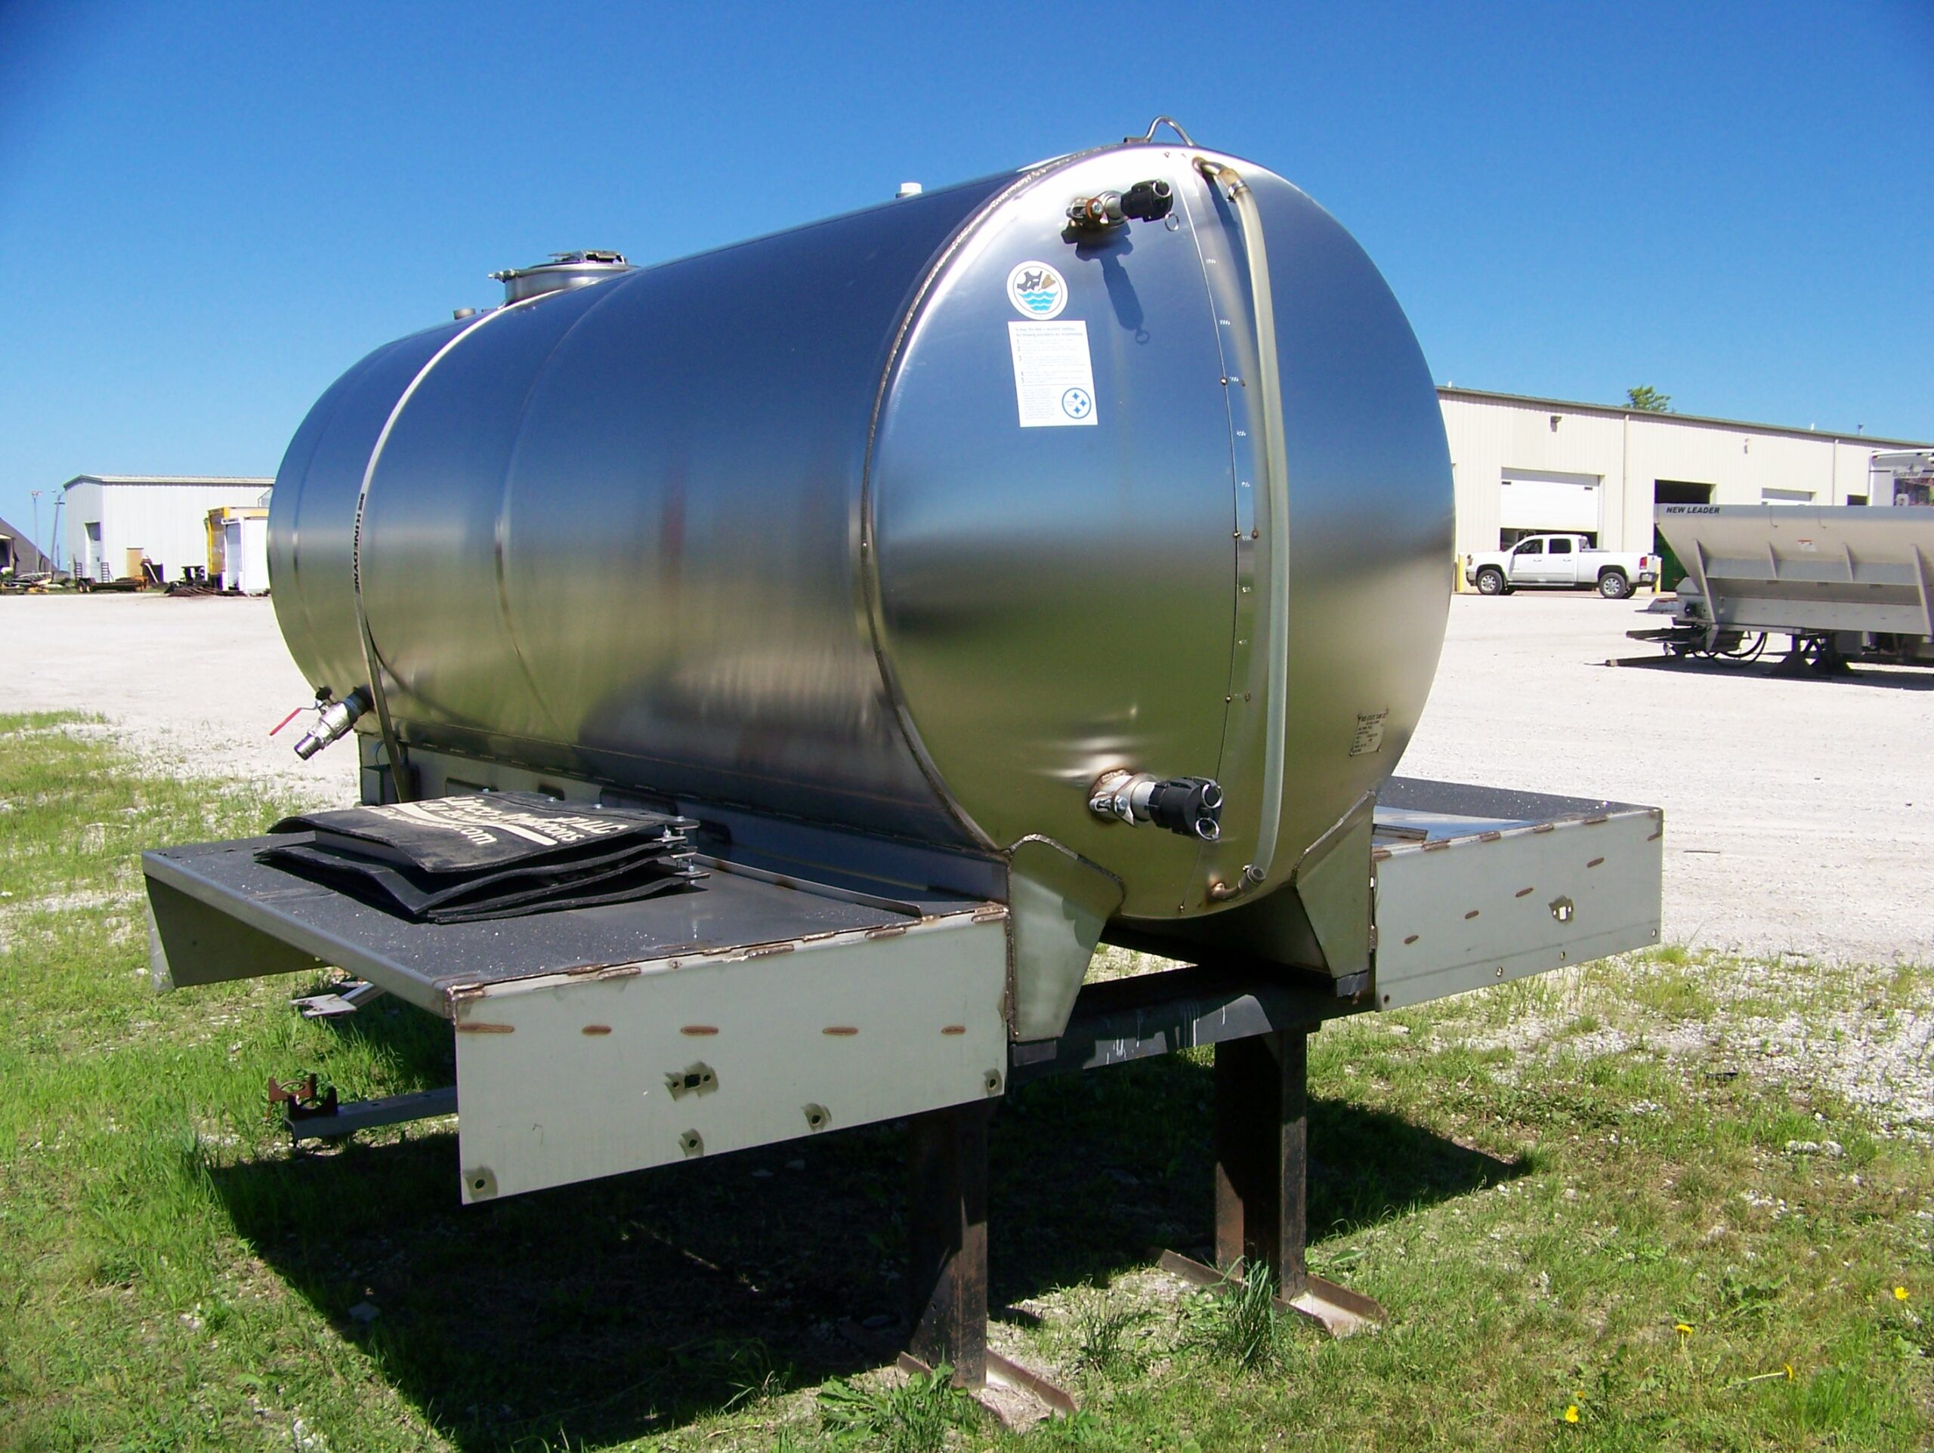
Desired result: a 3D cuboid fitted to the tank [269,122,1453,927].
[{"bbox_3d":[-0.481,-0.471,4.581,1.369,1.428,3.400,-5,6,-36],"label":"tank"}]

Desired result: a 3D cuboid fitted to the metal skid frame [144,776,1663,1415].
[{"bbox_3d":[-0.479,0.590,4.697,2.716,0.968,3.072,-5,6,-36],"label":"metal skid frame"}]

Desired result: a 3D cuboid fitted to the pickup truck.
[{"bbox_3d":[19.279,-5.222,63.591,6.050,1.970,2.030,2,6,28],"label":"pickup truck"}]

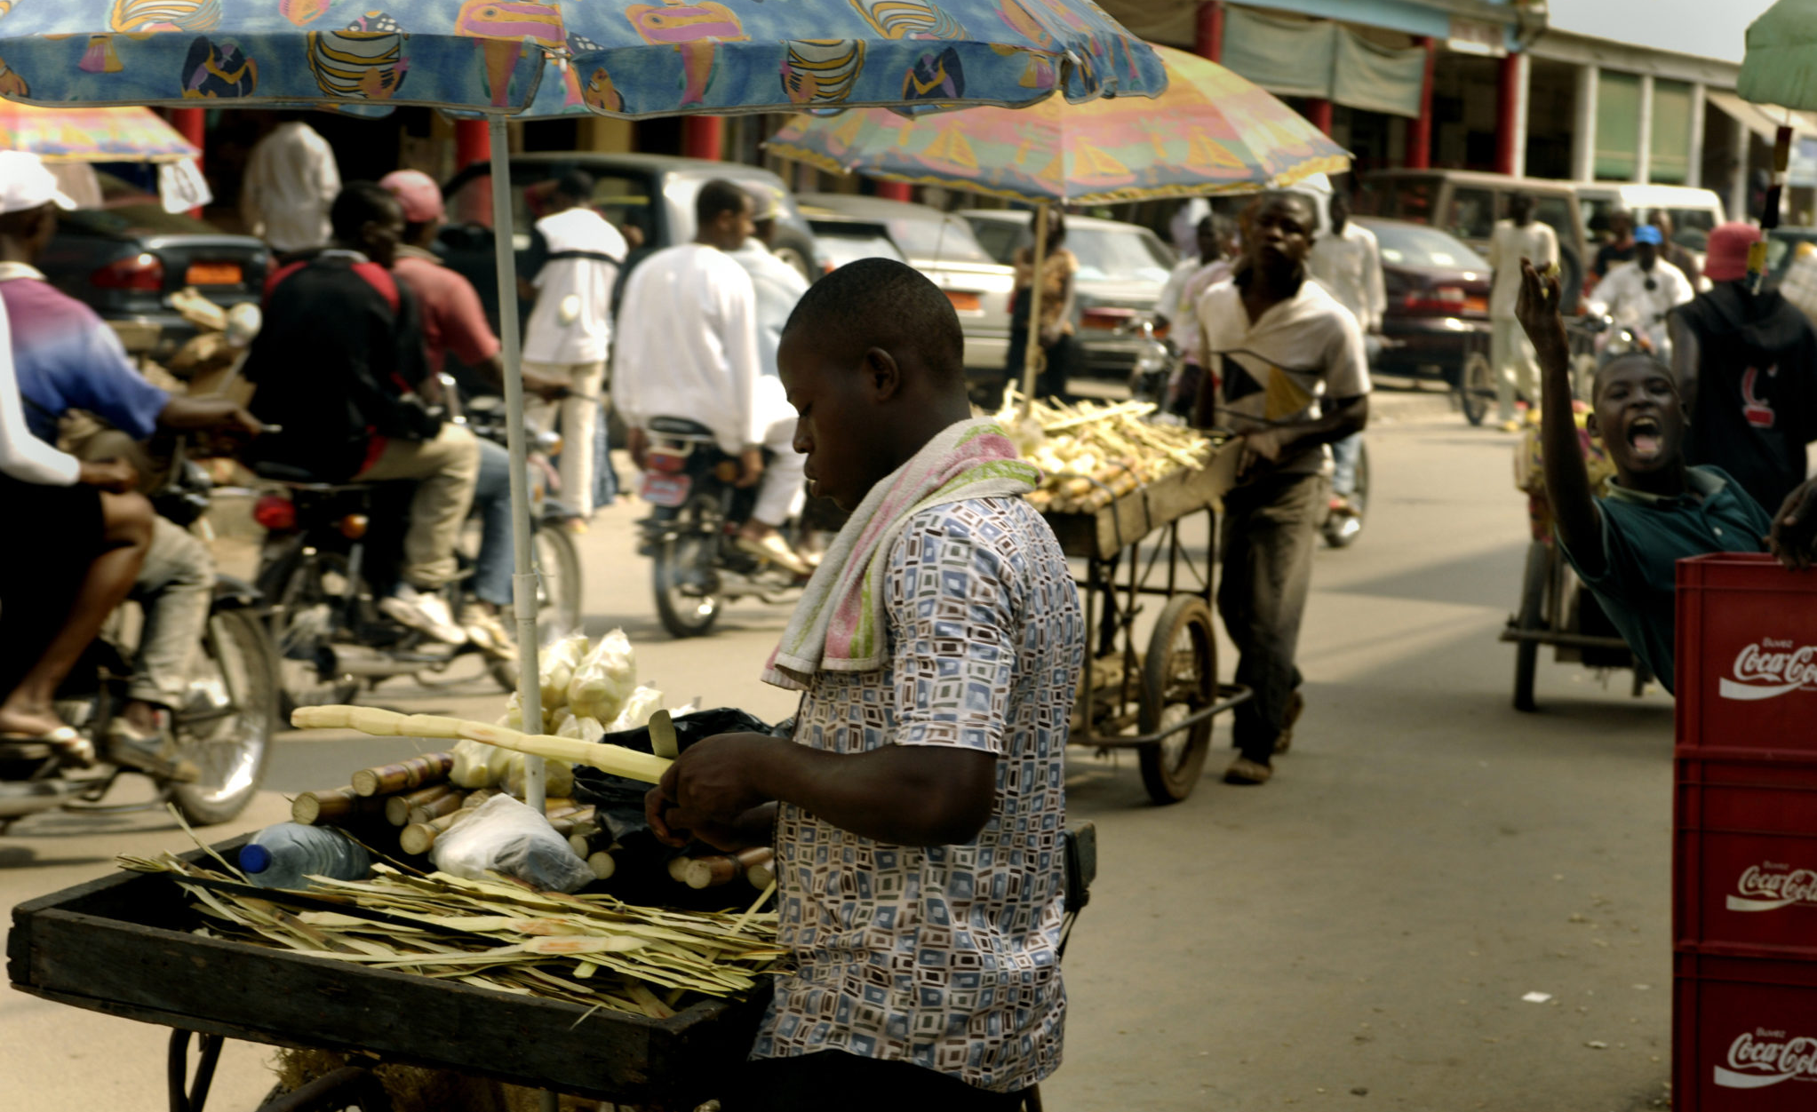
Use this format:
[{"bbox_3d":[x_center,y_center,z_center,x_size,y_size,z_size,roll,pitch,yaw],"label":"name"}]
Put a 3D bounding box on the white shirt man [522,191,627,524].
[{"bbox_3d":[-1.585,-0.970,21.500,0.500,1.700,0.380,4,5,18],"label":"white shirt man"}]

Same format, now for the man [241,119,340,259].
[{"bbox_3d":[-3.340,-1.750,24.600,0.540,1.700,0.360,2,4,-4],"label":"man"}]

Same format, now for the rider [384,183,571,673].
[{"bbox_3d":[-1.400,-0.442,14.050,0.600,1.480,0.750,4,5,30],"label":"rider"}]

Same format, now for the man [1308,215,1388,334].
[{"bbox_3d":[2.046,-0.961,21.400,0.520,1.400,0.650,3,5,25],"label":"man"}]

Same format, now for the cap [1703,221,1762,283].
[{"bbox_3d":[2.670,-0.982,14.700,0.190,0.190,0.230,1,5,5],"label":"cap"}]

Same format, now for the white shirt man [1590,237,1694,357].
[{"bbox_3d":[4.493,-1.448,27.800,0.660,1.250,0.680,2,5,13],"label":"white shirt man"}]

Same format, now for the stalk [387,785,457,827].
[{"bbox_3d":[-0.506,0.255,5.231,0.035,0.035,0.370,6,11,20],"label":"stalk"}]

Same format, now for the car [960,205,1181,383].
[{"bbox_3d":[1.147,-2.194,38.000,1.720,1.450,4.400,-1,5,-22],"label":"car"}]

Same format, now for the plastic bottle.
[{"bbox_3d":[-0.672,0.335,5.005,0.082,0.082,0.260,1,-3,15],"label":"plastic bottle"}]

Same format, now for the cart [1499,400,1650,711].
[{"bbox_3d":[2.500,-0.010,15.300,1.000,1.060,1.400,4,4,10],"label":"cart"}]

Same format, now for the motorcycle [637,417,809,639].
[{"bbox_3d":[-0.400,-0.270,16.950,0.750,1.080,1.950,5,5,29],"label":"motorcycle"}]

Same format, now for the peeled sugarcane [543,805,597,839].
[{"bbox_3d":[-0.399,0.314,5.350,0.035,0.040,0.220,2,5,17],"label":"peeled sugarcane"}]

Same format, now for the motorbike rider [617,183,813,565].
[{"bbox_3d":[-0.674,-0.664,17.008,0.560,1.520,0.800,4,5,20],"label":"motorbike rider"}]

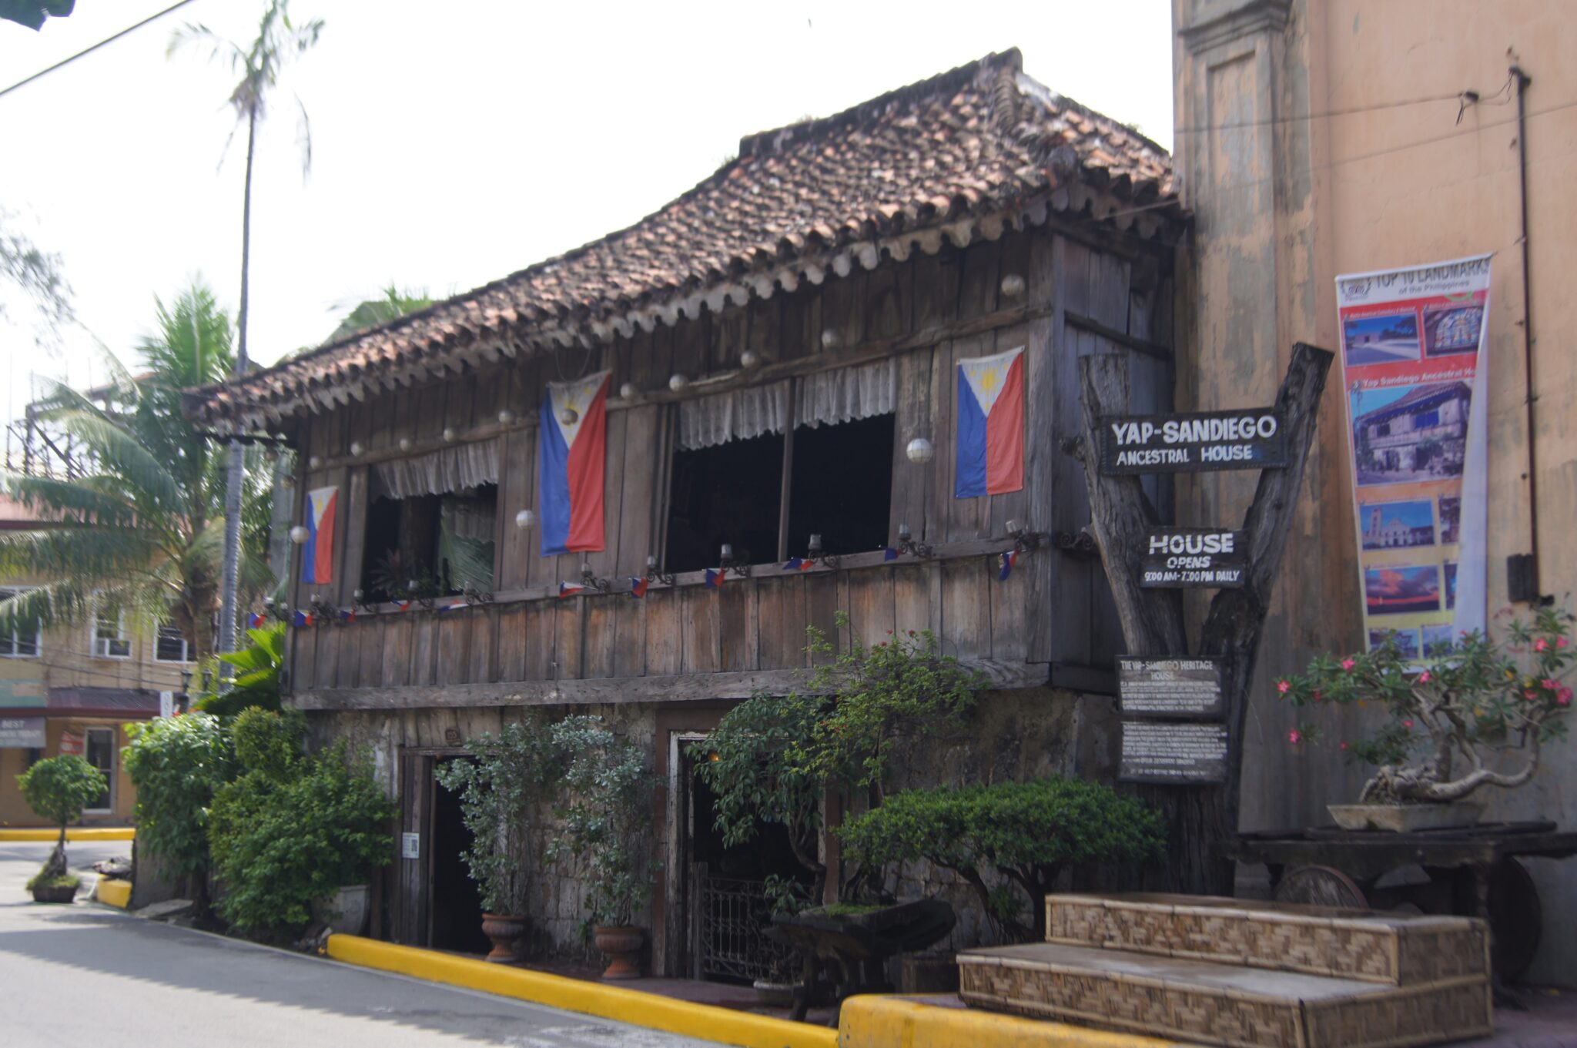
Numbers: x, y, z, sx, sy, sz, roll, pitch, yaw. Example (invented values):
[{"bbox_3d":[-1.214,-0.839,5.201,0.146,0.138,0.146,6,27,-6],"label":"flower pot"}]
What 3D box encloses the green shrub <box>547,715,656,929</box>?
[{"bbox_3d":[-1.411,2.246,13.850,0.750,1.599,0.950,8,-11,-44],"label":"green shrub"}]

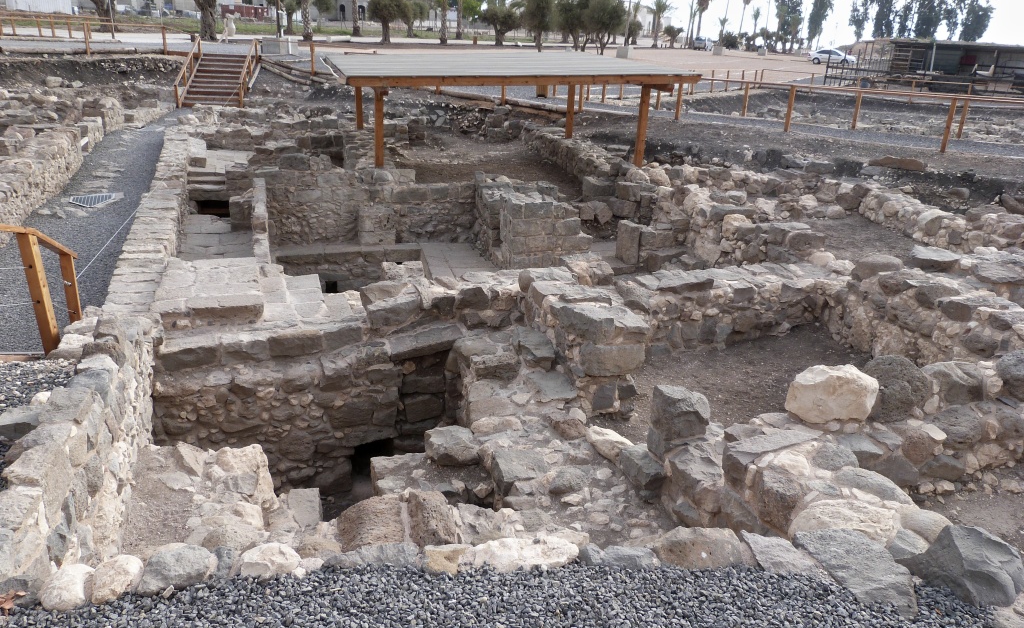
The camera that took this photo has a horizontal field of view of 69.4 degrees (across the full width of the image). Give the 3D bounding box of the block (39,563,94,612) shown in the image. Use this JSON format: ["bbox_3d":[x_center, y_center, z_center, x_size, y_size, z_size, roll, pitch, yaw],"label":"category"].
[{"bbox_3d":[-1.415,0.873,2.360,0.150,0.130,0.150,-4,21,-14],"label":"block"}]

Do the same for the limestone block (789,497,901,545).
[{"bbox_3d":[1.255,0.801,2.800,0.390,0.170,0.220,-3,21,-9],"label":"limestone block"}]

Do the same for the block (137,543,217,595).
[{"bbox_3d":[-1.189,0.898,2.620,0.270,0.150,0.180,-3,22,-14],"label":"block"}]

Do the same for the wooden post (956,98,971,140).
[{"bbox_3d":[10.868,-4.730,17.800,0.100,1.000,0.100,12,23,23],"label":"wooden post"}]

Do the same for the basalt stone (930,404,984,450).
[{"bbox_3d":[2.651,0.669,4.400,0.290,0.210,0.250,4,21,9],"label":"basalt stone"}]

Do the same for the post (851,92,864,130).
[{"bbox_3d":[8.707,-5.136,18.628,0.100,0.980,0.100,-18,28,-40],"label":"post"}]

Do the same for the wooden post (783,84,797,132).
[{"bbox_3d":[6.004,-4.446,16.000,0.100,1.020,0.100,17,26,37],"label":"wooden post"}]

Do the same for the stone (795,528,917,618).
[{"bbox_3d":[1.149,0.860,2.460,0.250,0.130,0.340,-10,23,-26],"label":"stone"}]

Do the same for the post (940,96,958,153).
[{"bbox_3d":[8.073,-3.479,13.659,0.100,0.980,0.100,-18,28,-40],"label":"post"}]

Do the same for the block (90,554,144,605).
[{"bbox_3d":[-1.722,1.161,3.233,0.200,0.170,0.190,1,21,0],"label":"block"}]

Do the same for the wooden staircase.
[{"bbox_3d":[-11.834,-9.792,29.847,2.450,2.550,3.300,-1,21,-8],"label":"wooden staircase"}]

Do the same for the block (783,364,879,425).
[{"bbox_3d":[1.901,0.479,4.400,0.510,0.310,0.300,3,21,5],"label":"block"}]

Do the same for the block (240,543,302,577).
[{"bbox_3d":[-1.109,1.132,3.402,0.260,0.130,0.170,1,21,0],"label":"block"}]

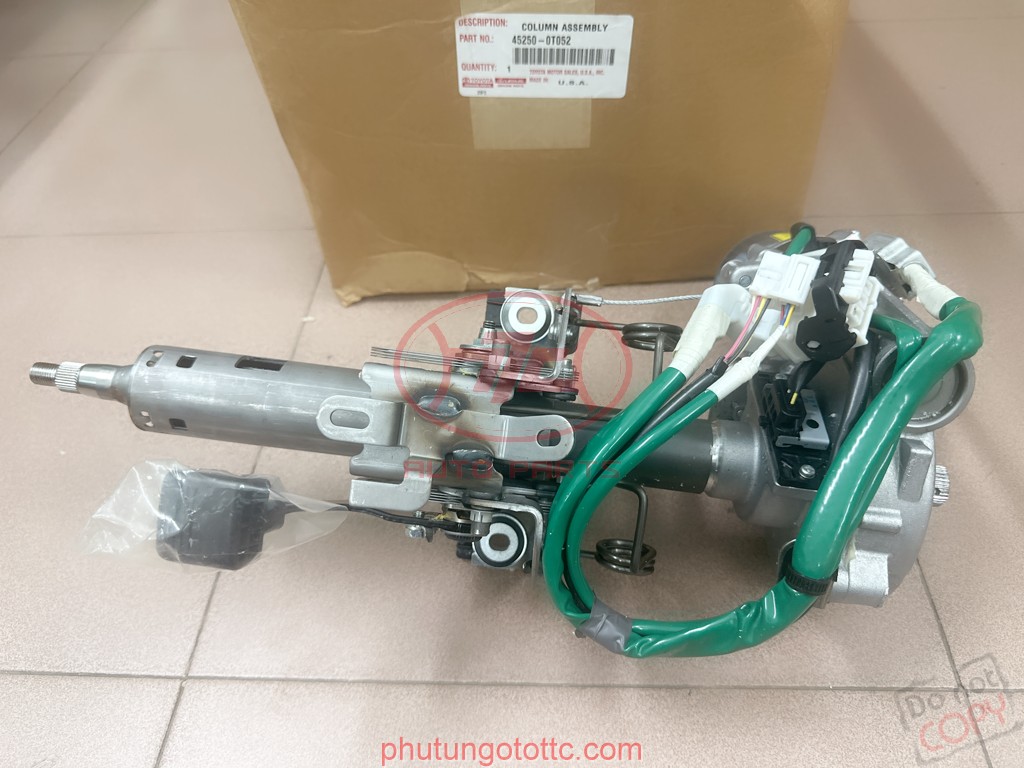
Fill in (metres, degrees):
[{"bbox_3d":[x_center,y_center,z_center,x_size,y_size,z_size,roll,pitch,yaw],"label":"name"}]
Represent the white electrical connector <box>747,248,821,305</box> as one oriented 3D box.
[{"bbox_3d":[0.163,-0.061,0.421,0.033,0.013,0.028,19,80,32],"label":"white electrical connector"}]

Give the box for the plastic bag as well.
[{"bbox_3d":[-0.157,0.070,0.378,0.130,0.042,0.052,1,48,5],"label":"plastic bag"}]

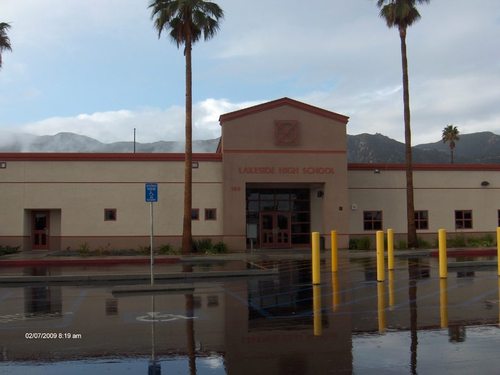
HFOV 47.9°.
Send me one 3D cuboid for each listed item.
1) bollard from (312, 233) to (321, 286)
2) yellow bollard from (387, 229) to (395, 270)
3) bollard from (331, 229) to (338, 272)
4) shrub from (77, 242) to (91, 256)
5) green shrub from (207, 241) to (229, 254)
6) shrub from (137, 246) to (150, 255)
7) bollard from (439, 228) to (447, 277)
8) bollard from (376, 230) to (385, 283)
[{"bbox_3d":[1.552,1.654,13.113,0.170,1.210,0.170,-1,-4,0],"label":"bollard"},{"bbox_3d":[4.209,1.860,16.874,0.170,1.210,0.170,-1,-4,0],"label":"yellow bollard"},{"bbox_3d":[2.510,1.899,16.713,0.170,1.210,0.170,-1,-4,0],"label":"bollard"},{"bbox_3d":[-8.247,3.071,27.900,0.700,0.700,0.650,-1,-4,0],"label":"shrub"},{"bbox_3d":[-1.662,3.068,28.800,1.100,0.700,0.900,-1,-4,0],"label":"green shrub"},{"bbox_3d":[-5.332,3.154,28.200,0.700,0.420,0.600,-1,-4,0],"label":"shrub"},{"bbox_3d":[4.809,1.651,14.017,0.170,1.210,0.170,-1,-4,0],"label":"bollard"},{"bbox_3d":[3.151,1.664,13.577,0.170,1.210,0.170,-1,-4,0],"label":"bollard"}]

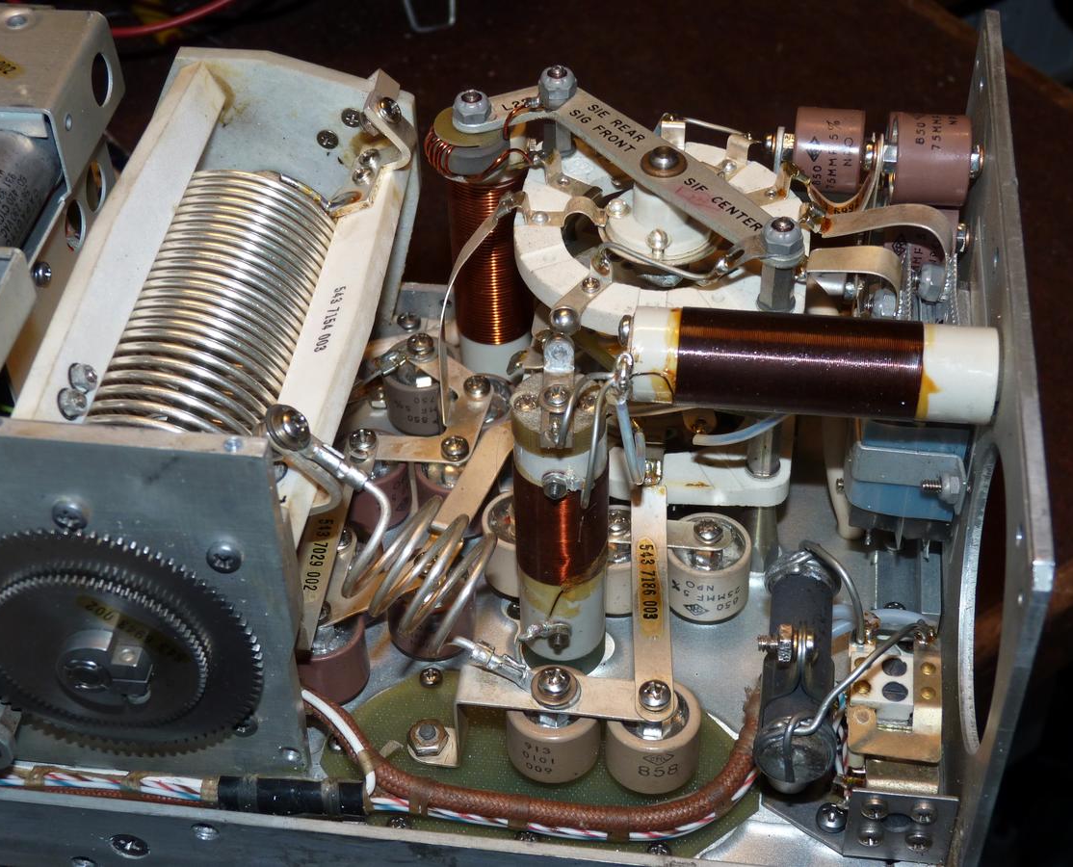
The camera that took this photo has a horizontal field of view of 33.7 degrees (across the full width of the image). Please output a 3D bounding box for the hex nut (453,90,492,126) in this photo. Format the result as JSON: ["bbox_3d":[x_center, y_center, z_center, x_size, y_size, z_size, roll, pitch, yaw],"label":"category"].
[{"bbox_3d":[-0.015,-0.078,0.422,0.009,0.006,0.009,5,42,7],"label":"hex nut"}]

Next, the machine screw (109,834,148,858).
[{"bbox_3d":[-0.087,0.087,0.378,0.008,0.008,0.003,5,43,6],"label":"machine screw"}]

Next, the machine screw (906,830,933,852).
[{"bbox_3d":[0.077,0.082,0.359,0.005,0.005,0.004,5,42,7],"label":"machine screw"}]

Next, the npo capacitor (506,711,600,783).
[{"bbox_3d":[0.004,0.064,0.388,0.020,0.016,0.020,5,42,7],"label":"npo capacitor"}]

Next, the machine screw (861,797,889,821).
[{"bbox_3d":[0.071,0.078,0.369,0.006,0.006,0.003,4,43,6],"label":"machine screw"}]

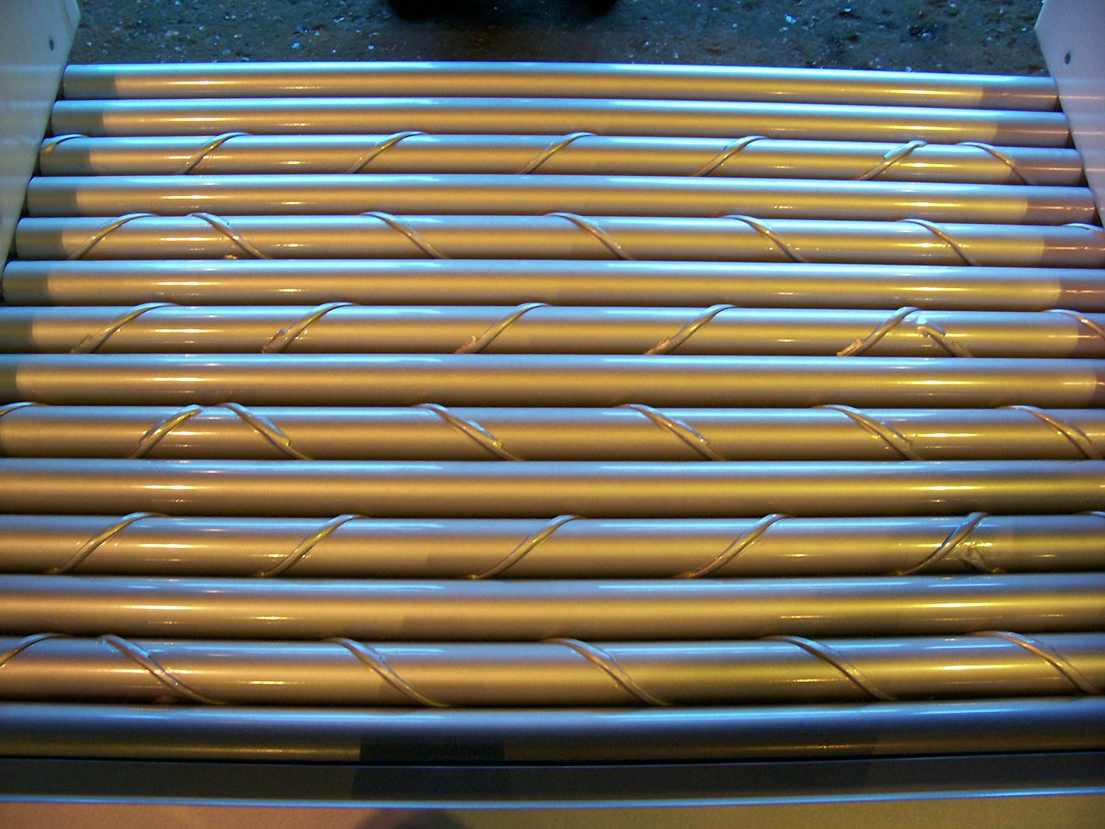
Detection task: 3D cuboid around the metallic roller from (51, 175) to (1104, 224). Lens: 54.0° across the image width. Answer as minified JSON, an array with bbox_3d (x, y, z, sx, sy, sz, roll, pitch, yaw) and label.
[{"bbox_3d":[0.018,-0.228,1.149,1.135,0.051,0.051,0,61,-2],"label":"metallic roller"}]

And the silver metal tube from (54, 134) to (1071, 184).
[{"bbox_3d":[0.018,-0.276,1.176,1.135,0.056,0.056,0,61,-2],"label":"silver metal tube"}]

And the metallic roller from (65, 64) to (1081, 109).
[{"bbox_3d":[0.016,-0.373,1.232,1.135,0.051,0.051,0,61,-2],"label":"metallic roller"}]

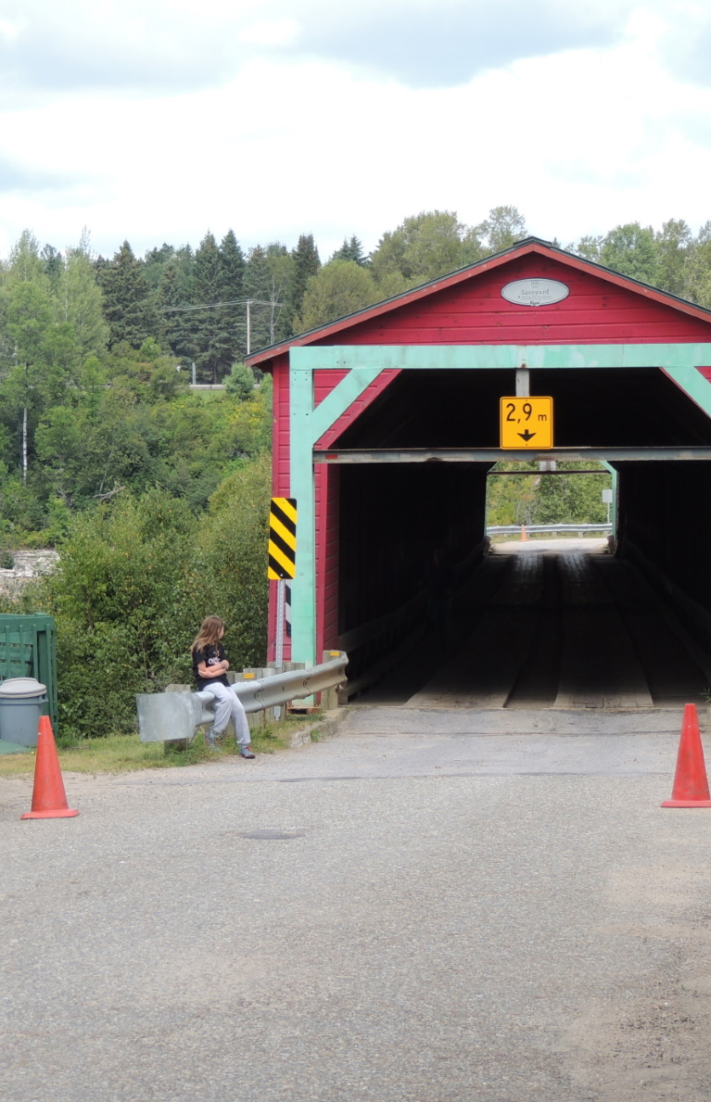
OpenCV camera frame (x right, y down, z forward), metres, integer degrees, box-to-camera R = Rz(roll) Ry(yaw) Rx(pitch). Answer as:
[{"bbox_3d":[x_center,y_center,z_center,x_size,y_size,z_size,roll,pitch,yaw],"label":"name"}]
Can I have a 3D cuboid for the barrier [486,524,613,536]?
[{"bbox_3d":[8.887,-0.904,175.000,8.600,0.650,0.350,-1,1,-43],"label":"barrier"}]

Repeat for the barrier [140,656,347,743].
[{"bbox_3d":[-1.120,1.588,42.080,0.720,0.620,8.900,0,1,10],"label":"barrier"}]

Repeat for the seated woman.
[{"bbox_3d":[-1.229,1.266,35.400,0.650,1.280,0.450,0,1,38],"label":"seated woman"}]

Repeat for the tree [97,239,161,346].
[{"bbox_3d":[-20.771,-21.665,350.000,6.200,13.600,6.200,0,1,3],"label":"tree"}]

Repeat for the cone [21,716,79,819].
[{"bbox_3d":[-2.199,1.538,27.300,0.375,0.715,0.375,-2,1,-11],"label":"cone"}]

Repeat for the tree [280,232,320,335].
[{"bbox_3d":[-5.709,-25.782,400.000,4.300,14.800,4.300,0,1,0],"label":"tree"}]

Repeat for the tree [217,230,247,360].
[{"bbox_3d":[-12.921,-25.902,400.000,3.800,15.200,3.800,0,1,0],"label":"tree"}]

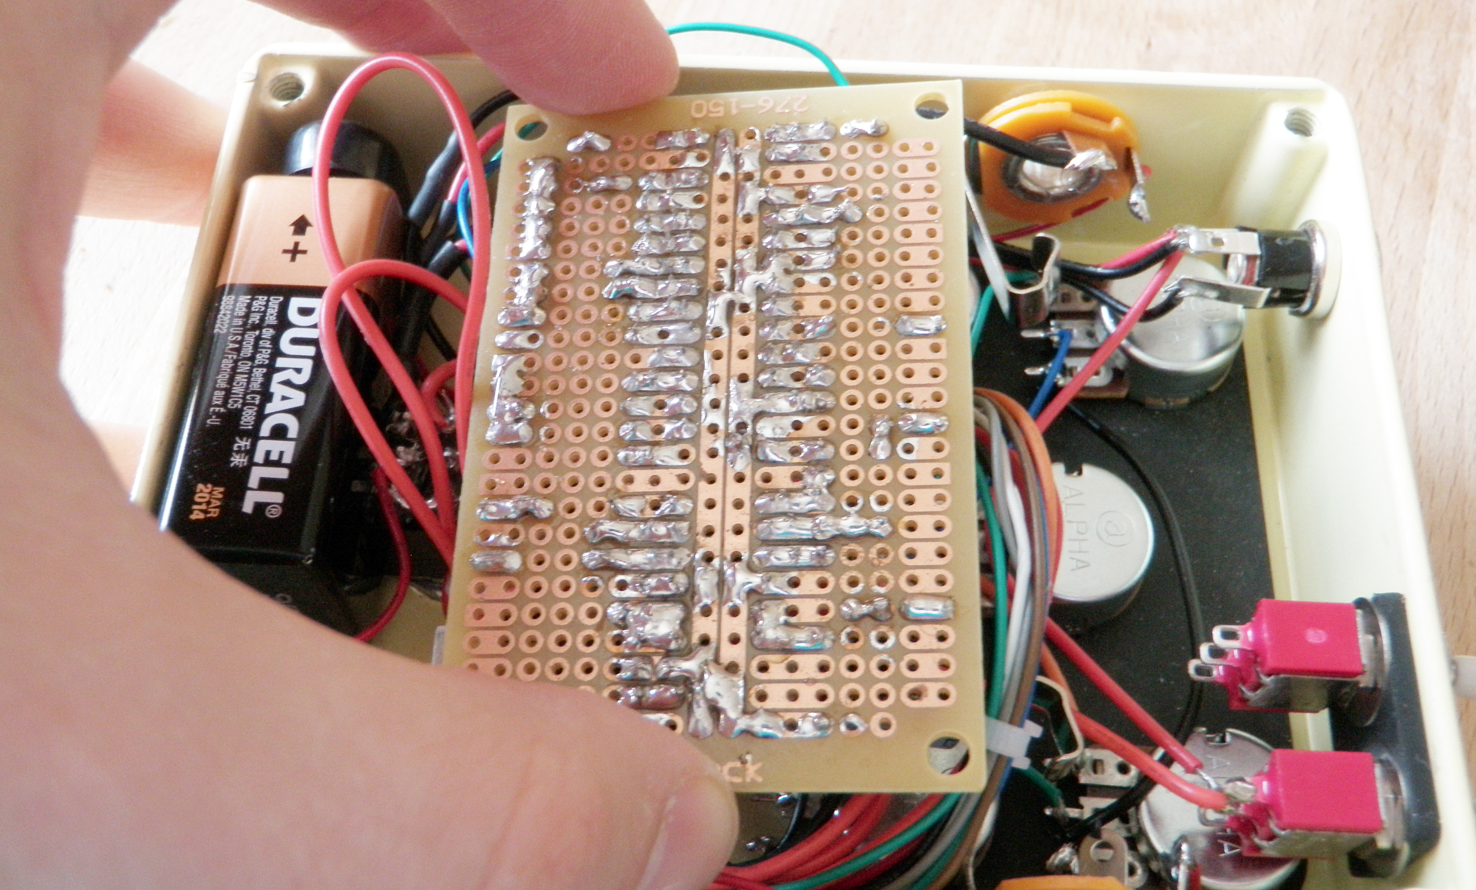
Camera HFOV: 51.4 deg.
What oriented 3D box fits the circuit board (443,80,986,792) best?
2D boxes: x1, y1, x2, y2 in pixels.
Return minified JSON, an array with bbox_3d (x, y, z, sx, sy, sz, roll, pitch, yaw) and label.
[{"bbox_3d":[-0.002,-0.004,0.142,0.047,0.002,0.072,-2,64,7],"label":"circuit board"}]

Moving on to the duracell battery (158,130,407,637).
[{"bbox_3d":[-0.045,-0.005,0.167,0.018,0.026,0.049,2,63,2],"label":"duracell battery"}]

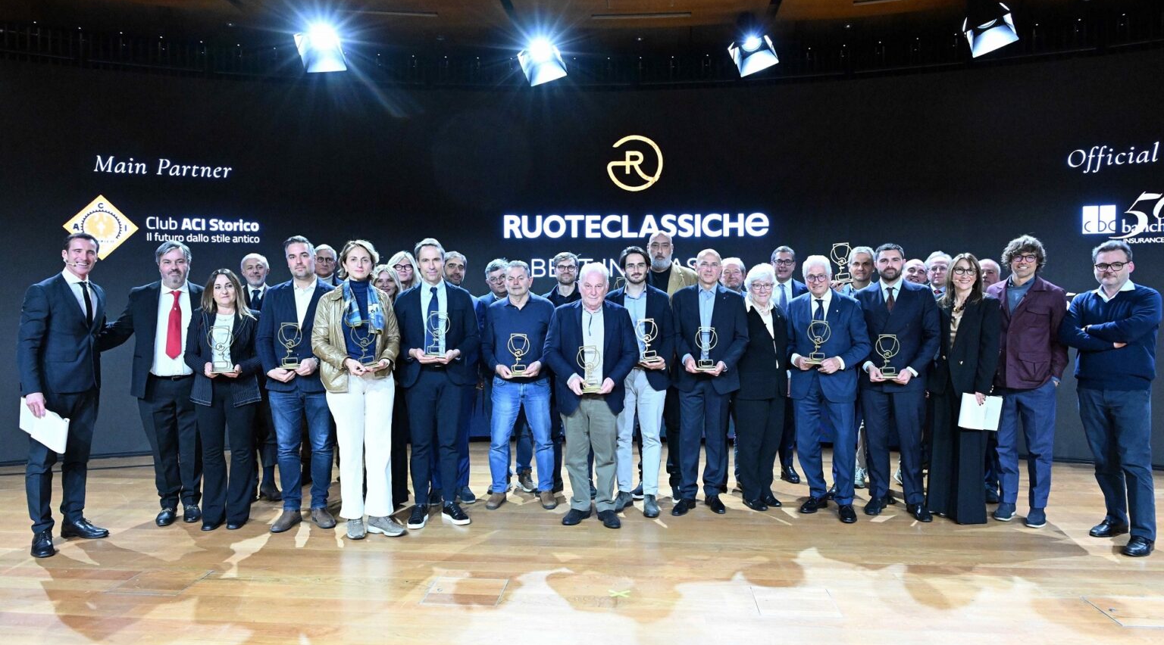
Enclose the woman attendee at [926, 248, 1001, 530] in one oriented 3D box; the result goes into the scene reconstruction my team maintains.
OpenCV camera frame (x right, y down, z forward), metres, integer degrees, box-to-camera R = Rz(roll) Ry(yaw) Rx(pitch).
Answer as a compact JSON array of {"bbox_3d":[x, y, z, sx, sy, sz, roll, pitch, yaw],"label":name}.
[{"bbox_3d":[2.429,0.408,4.885,0.450,1.693,0.360,2,3,34],"label":"woman attendee"}]

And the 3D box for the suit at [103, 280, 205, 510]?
[{"bbox_3d":[-2.706,0.461,4.907,0.670,1.473,0.380,-1,2,-25],"label":"suit"}]

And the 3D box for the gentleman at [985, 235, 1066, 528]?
[{"bbox_3d":[2.833,0.354,4.903,0.530,1.805,0.380,2,3,35],"label":"gentleman"}]

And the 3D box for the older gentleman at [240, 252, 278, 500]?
[{"bbox_3d":[-2.339,0.364,5.599,0.501,1.732,0.360,-1,4,-18],"label":"older gentleman"}]

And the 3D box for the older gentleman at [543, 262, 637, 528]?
[{"bbox_3d":[0.052,0.446,4.964,0.606,1.655,0.430,0,4,1],"label":"older gentleman"}]

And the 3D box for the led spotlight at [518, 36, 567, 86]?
[{"bbox_3d":[-0.376,-2.464,7.200,0.420,0.400,0.400,0,41,-3],"label":"led spotlight"}]

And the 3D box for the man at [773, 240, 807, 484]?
[{"bbox_3d":[1.547,0.309,5.859,0.520,1.793,0.370,1,3,10],"label":"man"}]

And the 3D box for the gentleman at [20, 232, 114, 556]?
[{"bbox_3d":[-2.968,0.382,4.437,0.400,1.783,0.520,2,3,42],"label":"gentleman"}]

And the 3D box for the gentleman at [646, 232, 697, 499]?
[{"bbox_3d":[0.578,0.290,5.524,0.530,1.865,0.360,0,3,8],"label":"gentleman"}]

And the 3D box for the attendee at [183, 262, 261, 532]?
[{"bbox_3d":[-2.270,0.470,4.911,0.454,1.615,0.380,-1,4,-19],"label":"attendee"}]

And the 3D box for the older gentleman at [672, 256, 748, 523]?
[{"bbox_3d":[0.858,0.383,5.210,0.524,1.748,0.400,1,4,8],"label":"older gentleman"}]

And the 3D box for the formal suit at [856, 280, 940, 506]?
[{"bbox_3d":[2.079,0.459,5.065,0.530,1.474,0.360,1,3,24],"label":"formal suit"}]

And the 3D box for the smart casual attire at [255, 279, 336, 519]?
[{"bbox_3d":[-1.784,0.455,4.810,0.520,1.449,0.380,-1,2,-19],"label":"smart casual attire"}]

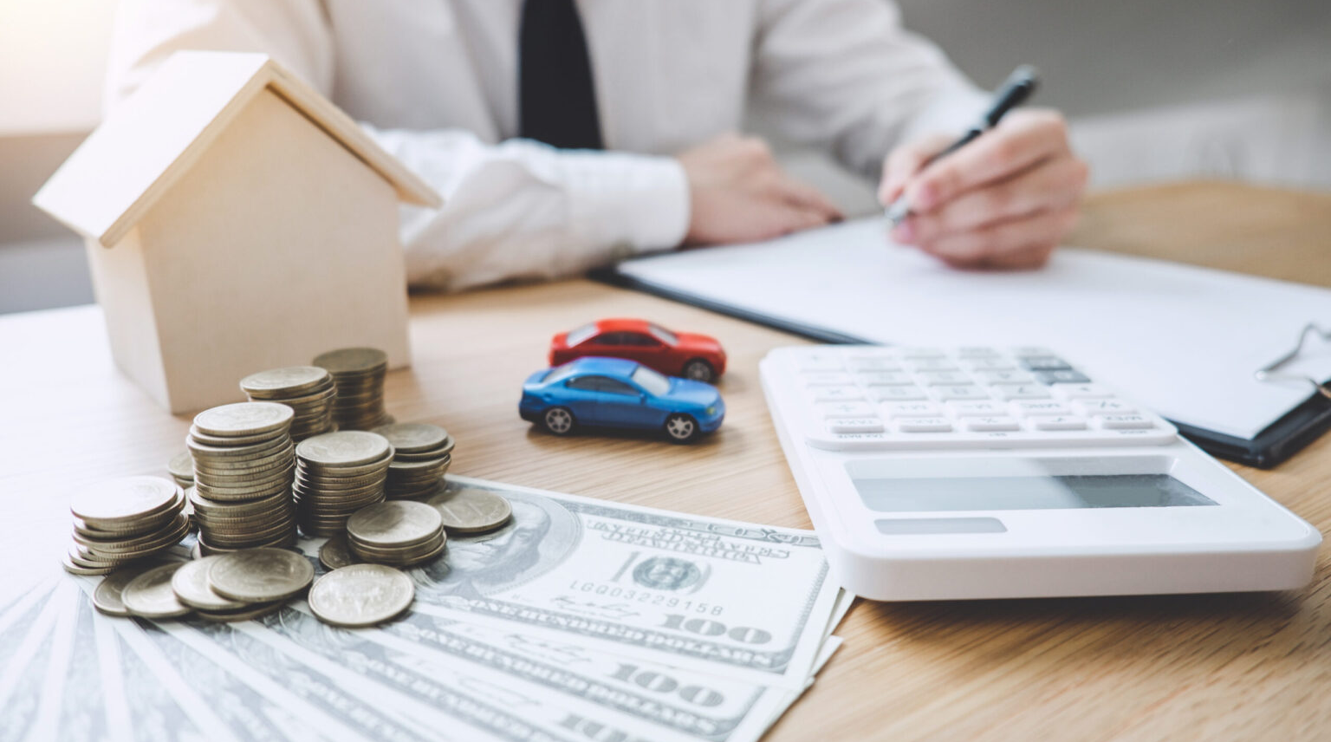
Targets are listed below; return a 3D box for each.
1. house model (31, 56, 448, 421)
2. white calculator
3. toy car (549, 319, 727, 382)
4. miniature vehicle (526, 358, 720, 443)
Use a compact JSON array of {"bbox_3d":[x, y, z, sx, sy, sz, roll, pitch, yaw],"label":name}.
[{"bbox_3d":[-0.159,-0.059,0.373,0.116,0.116,0.096,-16,25,-39],"label":"house model"},{"bbox_3d":[0.089,0.021,0.289,0.113,0.017,0.153,-1,18,-2],"label":"white calculator"},{"bbox_3d":[-0.010,-0.008,0.369,0.066,0.022,0.028,-1,19,-2],"label":"toy car"},{"bbox_3d":[-0.014,0.008,0.325,0.067,0.022,0.028,3,19,9],"label":"miniature vehicle"}]

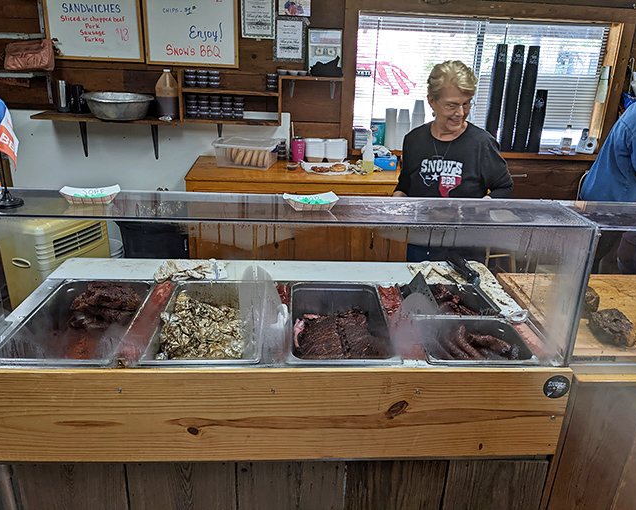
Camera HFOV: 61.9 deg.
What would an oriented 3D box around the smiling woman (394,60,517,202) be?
[{"bbox_3d":[0.590,-0.023,2.394,0.530,1.600,0.360,5,22,8],"label":"smiling woman"}]

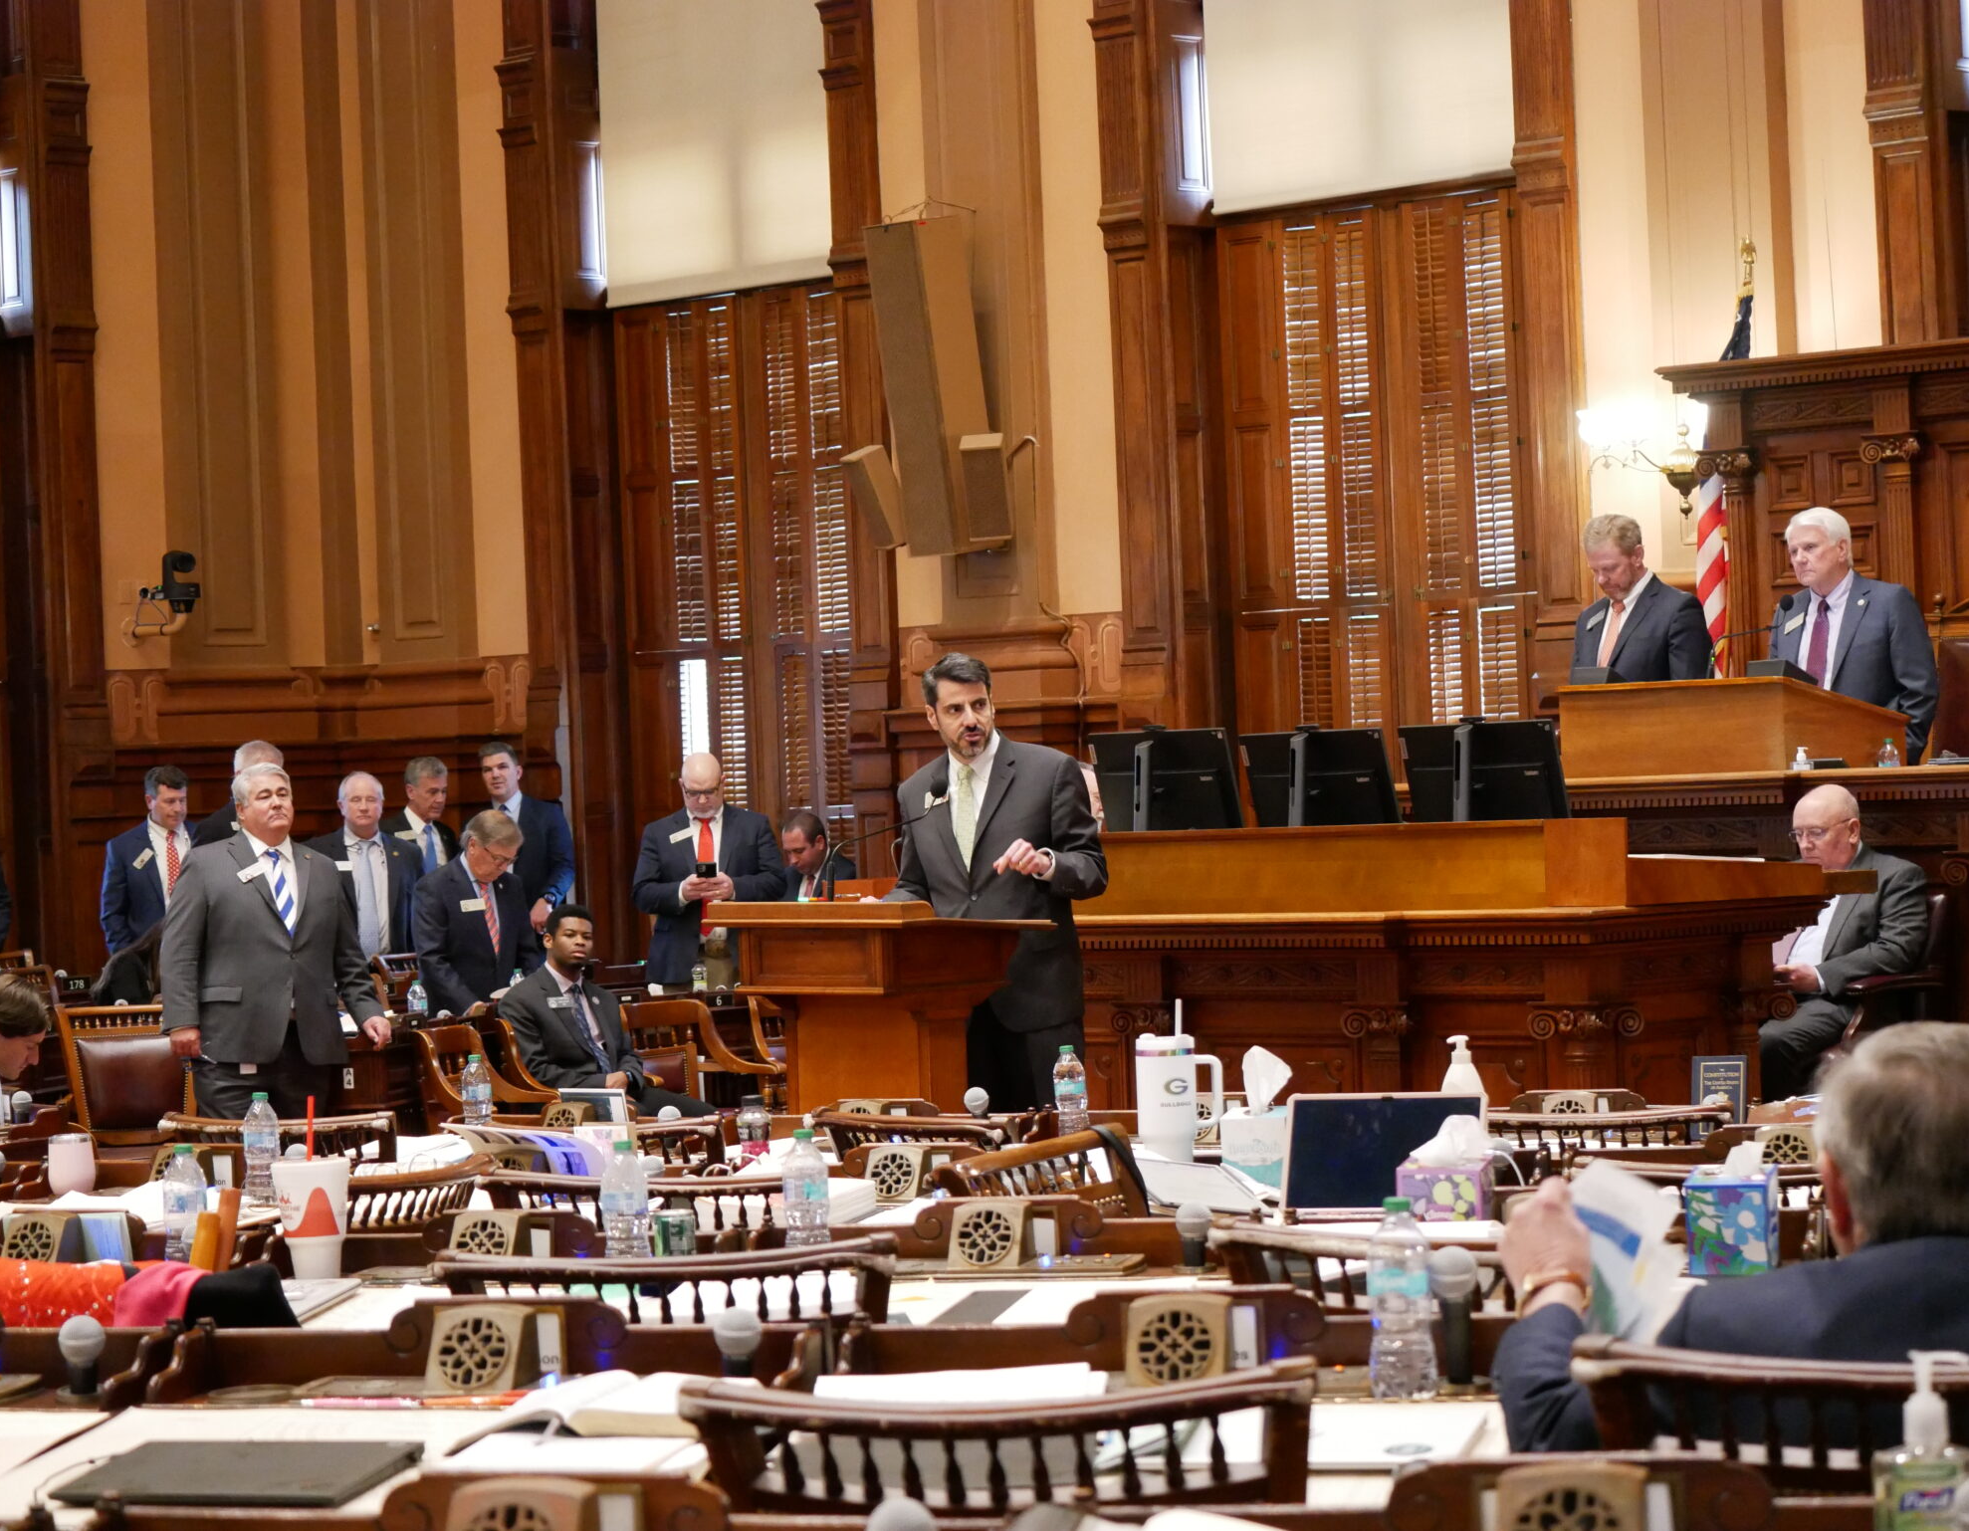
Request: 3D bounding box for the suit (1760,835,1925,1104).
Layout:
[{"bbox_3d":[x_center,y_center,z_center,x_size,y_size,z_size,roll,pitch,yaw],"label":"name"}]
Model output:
[{"bbox_3d":[2.346,0.721,14.700,0.700,1.000,0.540,-2,0,-35],"label":"suit"}]

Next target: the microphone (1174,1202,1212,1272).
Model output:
[{"bbox_3d":[0.292,0.659,7.400,0.053,0.097,0.053,-2,0,0],"label":"microphone"}]

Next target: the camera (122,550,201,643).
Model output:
[{"bbox_3d":[-3.459,-0.710,22.300,0.330,0.390,0.300,-2,0,-14],"label":"camera"}]

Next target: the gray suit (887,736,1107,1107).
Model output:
[{"bbox_3d":[0.041,0.686,12.900,0.520,1.500,0.400,-2,0,30],"label":"gray suit"}]

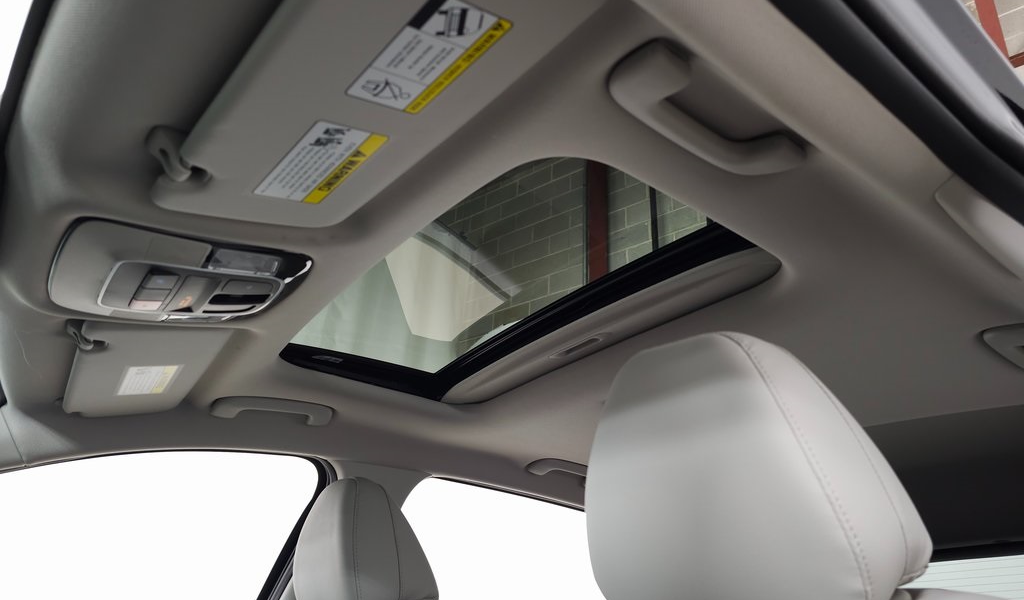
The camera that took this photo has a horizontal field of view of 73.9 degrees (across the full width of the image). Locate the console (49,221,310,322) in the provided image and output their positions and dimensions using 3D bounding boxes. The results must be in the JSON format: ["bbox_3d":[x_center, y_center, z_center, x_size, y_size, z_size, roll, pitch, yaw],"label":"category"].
[{"bbox_3d":[-0.354,-0.028,0.727,0.205,0.038,0.212,7,-25,-38],"label":"console"}]

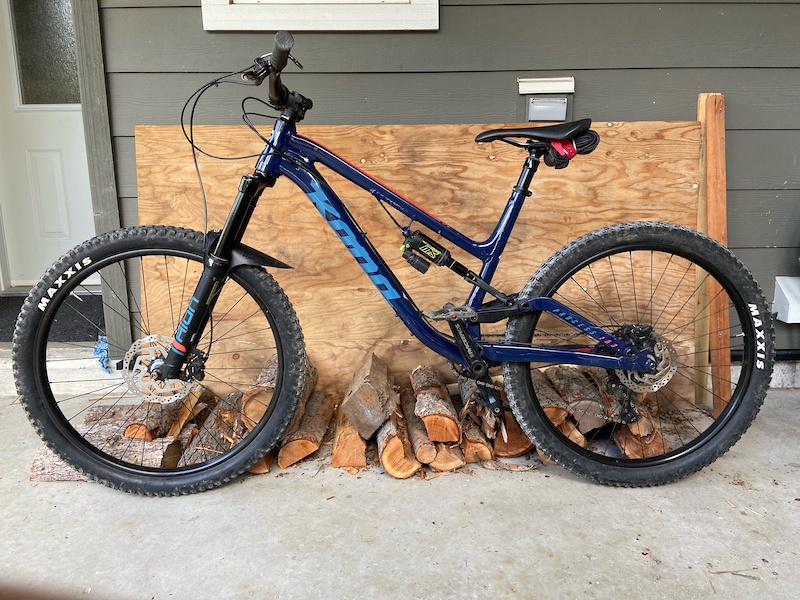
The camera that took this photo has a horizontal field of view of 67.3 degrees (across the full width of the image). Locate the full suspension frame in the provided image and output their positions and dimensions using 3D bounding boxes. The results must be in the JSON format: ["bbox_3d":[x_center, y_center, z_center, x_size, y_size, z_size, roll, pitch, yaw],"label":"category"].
[{"bbox_3d":[0.014,-0.132,1.507,1.260,0.745,0.190,-1,8,-2],"label":"full suspension frame"}]

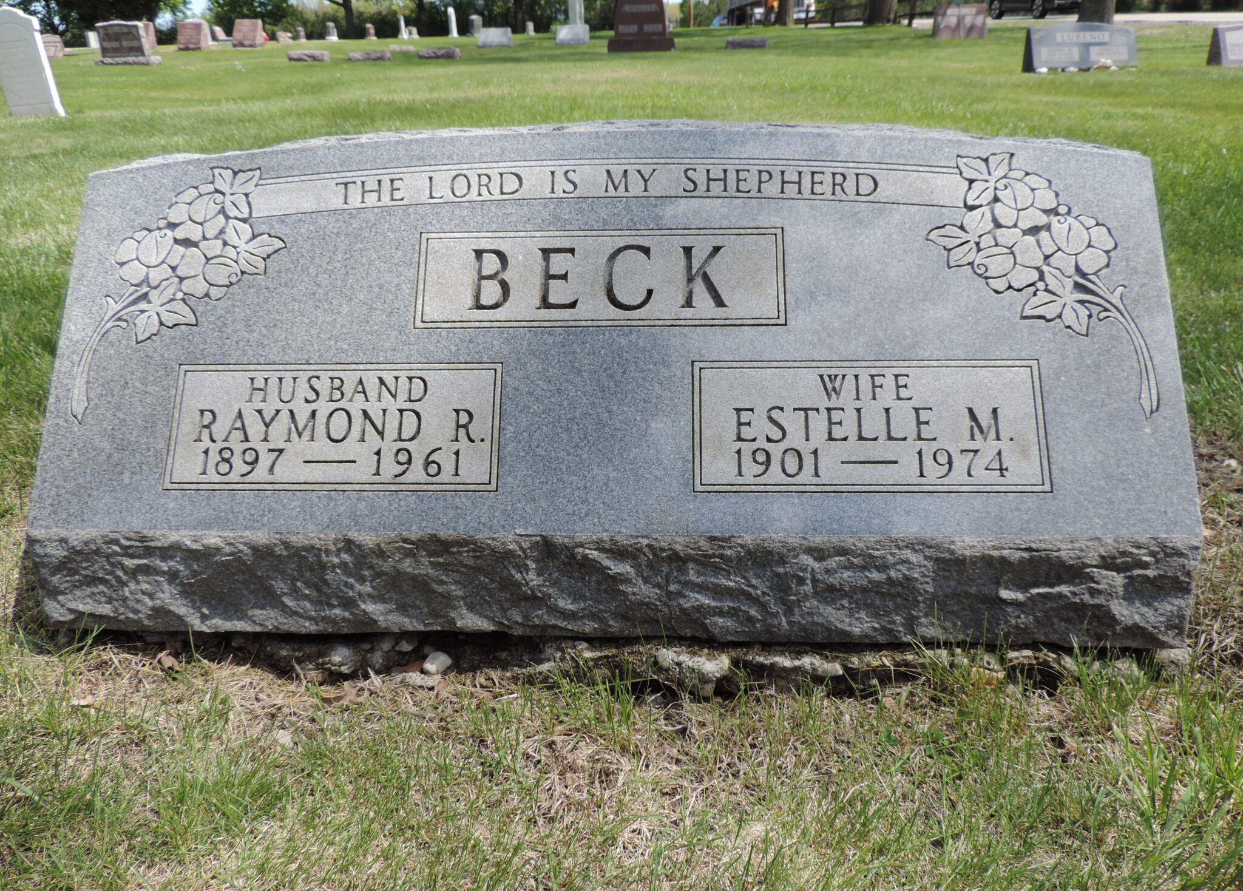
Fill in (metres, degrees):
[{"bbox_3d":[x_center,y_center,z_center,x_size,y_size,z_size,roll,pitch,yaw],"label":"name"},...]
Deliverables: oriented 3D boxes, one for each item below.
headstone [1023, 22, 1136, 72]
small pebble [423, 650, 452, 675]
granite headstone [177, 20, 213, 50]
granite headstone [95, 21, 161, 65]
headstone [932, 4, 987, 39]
[{"bbox_3d":[4.913,-4.221,9.150,1.050,0.450,0.260,0,25,4],"label":"headstone"},{"bbox_3d":[-0.176,0.208,0.825,0.027,0.020,0.023,-2,25,0],"label":"small pebble"},{"bbox_3d":[-11.257,-10.670,22.500,0.645,0.660,0.300,1,25,5],"label":"granite headstone"},{"bbox_3d":[-9.359,-7.555,16.200,1.080,0.740,0.380,1,25,5],"label":"granite headstone"},{"bbox_3d":[6.291,-7.867,16.000,0.900,0.570,0.290,0,25,4],"label":"headstone"}]

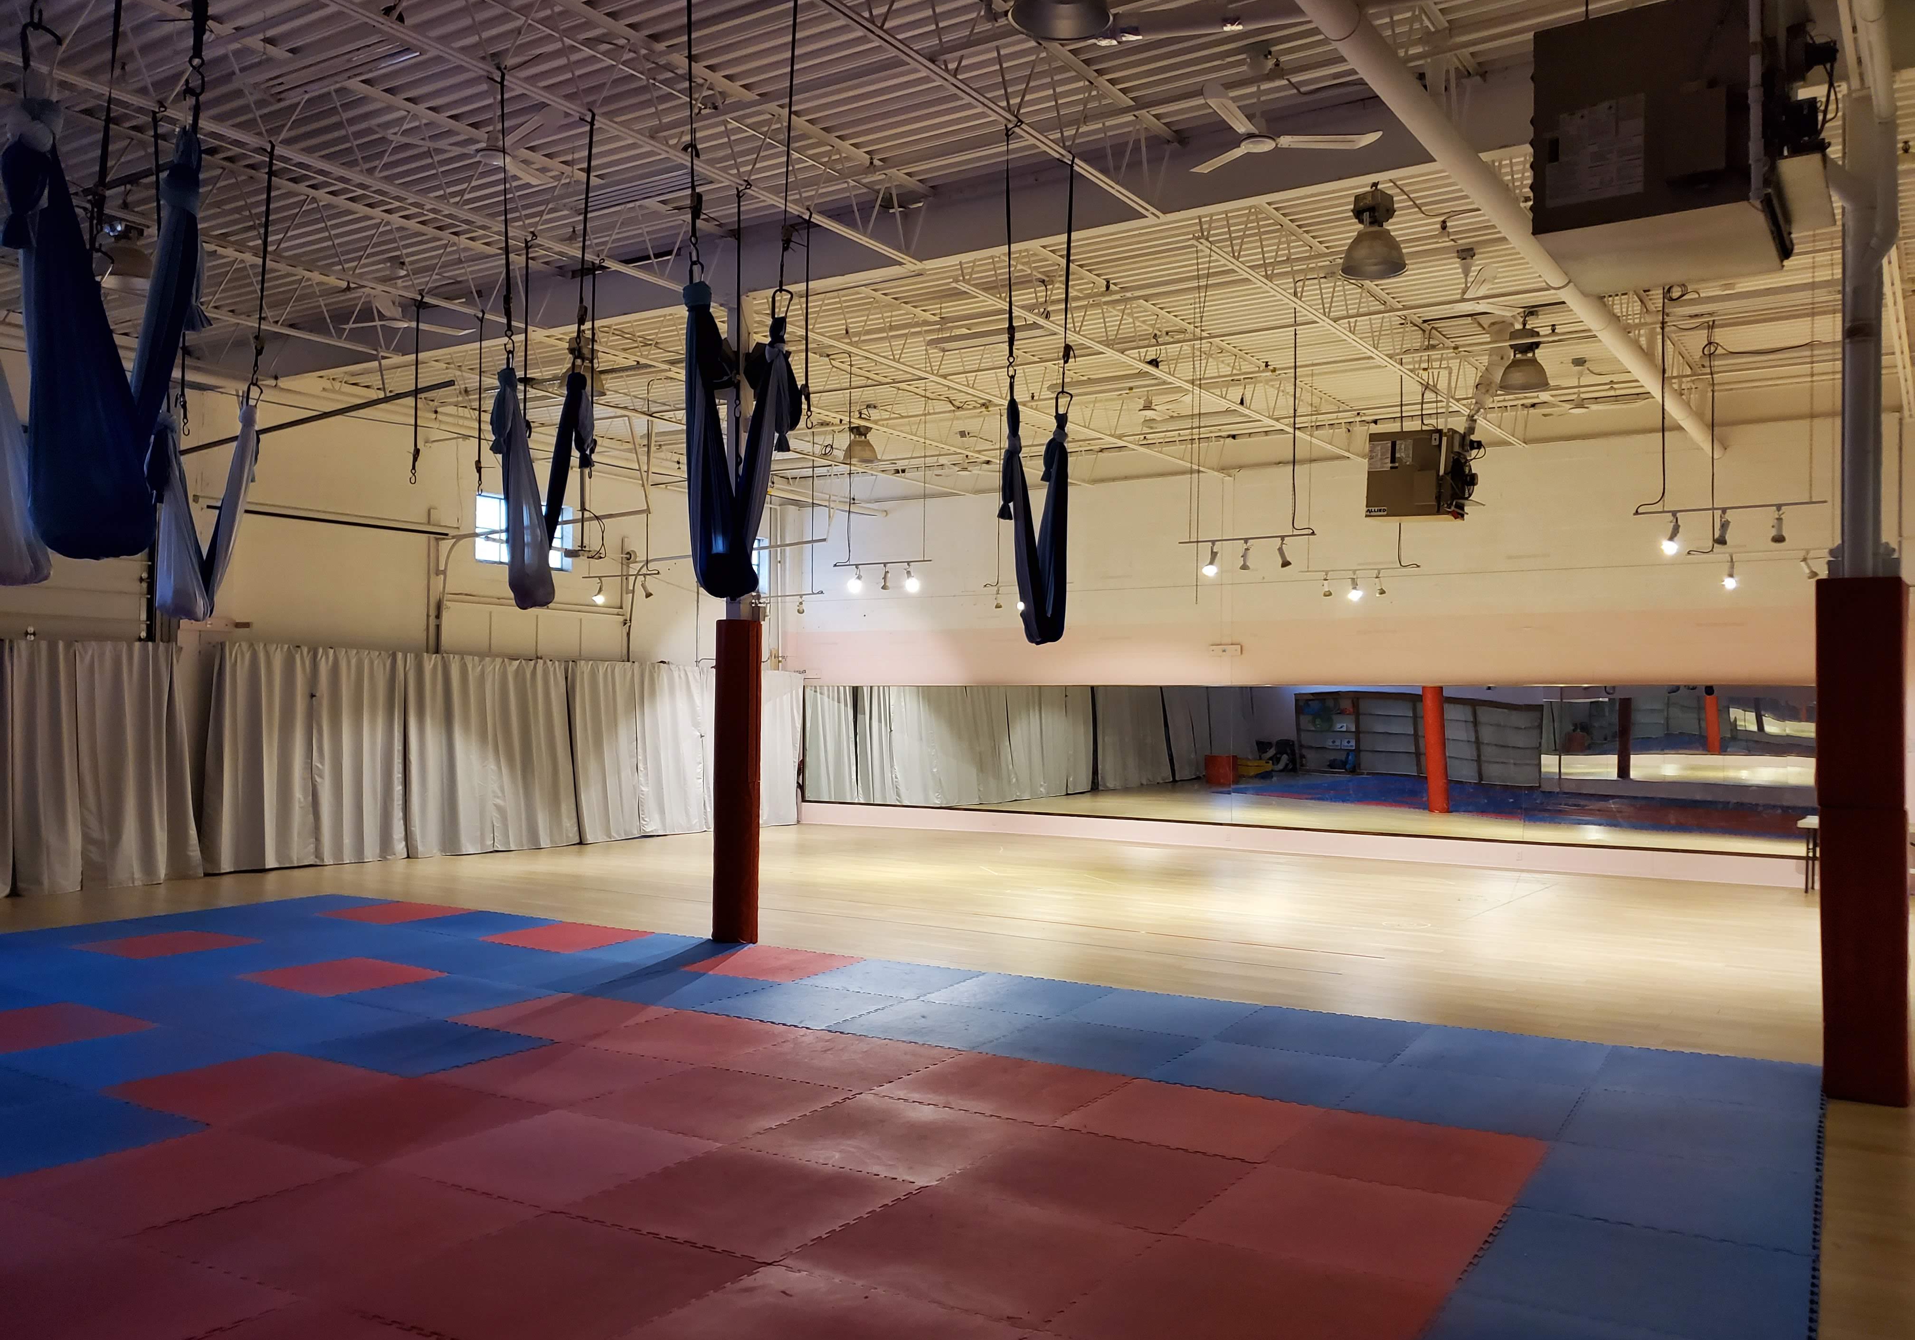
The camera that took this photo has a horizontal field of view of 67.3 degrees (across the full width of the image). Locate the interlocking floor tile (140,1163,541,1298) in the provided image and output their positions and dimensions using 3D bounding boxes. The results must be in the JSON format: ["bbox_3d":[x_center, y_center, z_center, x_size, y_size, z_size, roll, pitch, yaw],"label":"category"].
[{"bbox_3d":[-2.177,1.976,5.078,1.000,0.025,1.000,0,-2,31],"label":"interlocking floor tile"}]

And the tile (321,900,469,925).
[{"bbox_3d":[-4.872,2.155,12.551,1.000,0.025,1.000,0,-2,30],"label":"tile"}]

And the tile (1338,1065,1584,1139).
[{"bbox_3d":[2.441,2.094,6.983,1.000,0.025,1.000,0,-2,31],"label":"tile"}]

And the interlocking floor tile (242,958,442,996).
[{"bbox_3d":[-4.120,2.081,9.704,1.000,0.025,1.000,0,-2,30],"label":"interlocking floor tile"}]

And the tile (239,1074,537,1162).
[{"bbox_3d":[-2.514,2.007,6.432,1.000,0.025,1.000,0,-2,30],"label":"tile"}]

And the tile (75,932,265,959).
[{"bbox_3d":[-5.914,2.103,10.842,1.000,0.025,1.000,0,-2,31],"label":"tile"}]

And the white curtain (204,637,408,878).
[{"bbox_3d":[-7.274,1.000,16.274,0.160,2.446,2.469,0,-2,33],"label":"white curtain"}]

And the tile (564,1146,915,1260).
[{"bbox_3d":[-0.789,2.005,5.429,1.000,0.025,1.000,0,-2,31],"label":"tile"}]

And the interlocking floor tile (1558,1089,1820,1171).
[{"bbox_3d":[3.318,2.092,6.510,1.000,0.025,1.000,0,-2,30],"label":"interlocking floor tile"}]

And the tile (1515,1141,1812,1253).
[{"bbox_3d":[2.760,2.025,5.542,0.987,0.030,0.987,0,-2,31],"label":"tile"}]

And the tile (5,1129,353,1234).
[{"bbox_3d":[-2.982,1.949,5.499,0.987,0.030,0.987,0,-2,31],"label":"tile"}]

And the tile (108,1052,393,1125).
[{"bbox_3d":[-3.330,1.985,6.833,0.987,0.030,0.987,0,-2,31],"label":"tile"}]

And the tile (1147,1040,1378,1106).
[{"bbox_3d":[1.575,2.065,7.377,0.987,0.030,0.987,0,-2,31],"label":"tile"}]

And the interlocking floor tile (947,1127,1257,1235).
[{"bbox_3d":[0.587,2.032,5.780,1.000,0.025,1.000,0,-2,30],"label":"interlocking floor tile"}]

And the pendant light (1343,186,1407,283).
[{"bbox_3d":[2.540,-2.692,8.751,0.412,0.528,0.412,0,-2,33],"label":"pendant light"}]

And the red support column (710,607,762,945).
[{"bbox_3d":[-1.760,0.873,11.552,0.290,2.610,0.290,0,-2,33],"label":"red support column"}]

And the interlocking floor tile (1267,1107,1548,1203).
[{"bbox_3d":[1.938,2.061,6.113,1.000,0.030,1.000,0,-2,30],"label":"interlocking floor tile"}]

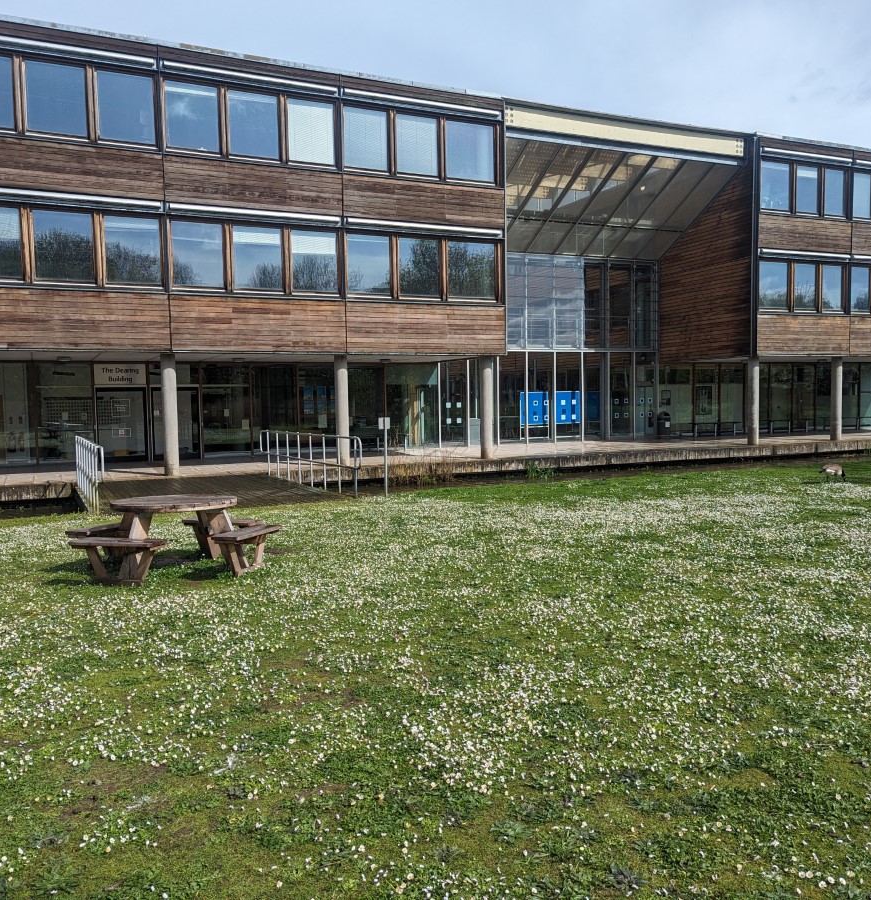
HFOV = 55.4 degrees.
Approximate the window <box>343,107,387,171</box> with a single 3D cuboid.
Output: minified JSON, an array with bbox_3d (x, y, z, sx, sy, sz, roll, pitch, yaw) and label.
[{"bbox_3d":[-1.850,-8.142,21.722,1.191,1.527,0.150,-3,4,-25],"label":"window"}]

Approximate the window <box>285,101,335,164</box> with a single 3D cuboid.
[{"bbox_3d":[-3.060,-7.815,20.392,1.180,1.470,0.100,-3,4,-24],"label":"window"}]

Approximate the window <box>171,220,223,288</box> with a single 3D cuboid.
[{"bbox_3d":[-5.770,-4.715,20.065,1.180,1.554,0.150,-3,4,-25],"label":"window"}]

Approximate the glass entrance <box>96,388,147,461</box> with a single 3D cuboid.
[{"bbox_3d":[-8.856,-0.729,23.430,1.248,1.996,0.100,-3,4,-26],"label":"glass entrance"}]

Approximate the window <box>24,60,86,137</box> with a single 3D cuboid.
[{"bbox_3d":[-8.496,-7.855,18.578,1.196,1.525,0.150,-3,4,-25],"label":"window"}]

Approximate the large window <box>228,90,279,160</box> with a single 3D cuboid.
[{"bbox_3d":[-4.482,-7.995,20.479,1.191,1.548,0.150,-3,4,-25],"label":"large window"}]

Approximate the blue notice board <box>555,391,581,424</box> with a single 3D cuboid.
[{"bbox_3d":[5.429,-1.739,33.950,1.270,1.290,0.060,-3,4,-24],"label":"blue notice board"}]

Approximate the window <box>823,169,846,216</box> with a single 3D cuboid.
[{"bbox_3d":[13.790,-8.913,28.746,1.015,1.552,0.150,-3,4,-23],"label":"window"}]

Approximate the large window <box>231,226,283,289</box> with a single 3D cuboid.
[{"bbox_3d":[-4.430,-4.789,20.697,1.200,1.556,0.150,-3,4,-25],"label":"large window"}]

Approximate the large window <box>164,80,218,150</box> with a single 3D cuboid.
[{"bbox_3d":[-5.803,-7.969,19.844,1.231,1.540,0.100,-3,4,-25],"label":"large window"}]

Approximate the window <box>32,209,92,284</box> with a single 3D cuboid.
[{"bbox_3d":[-7.930,-4.340,17.665,1.104,1.485,0.120,-3,4,-26],"label":"window"}]

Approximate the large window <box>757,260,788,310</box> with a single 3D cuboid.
[{"bbox_3d":[11.381,-5.539,27.948,1.300,1.540,0.100,-3,4,-23],"label":"large window"}]

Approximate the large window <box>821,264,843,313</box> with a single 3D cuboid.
[{"bbox_3d":[12.970,-5.282,27.173,0.968,1.521,0.120,-3,4,-24],"label":"large window"}]

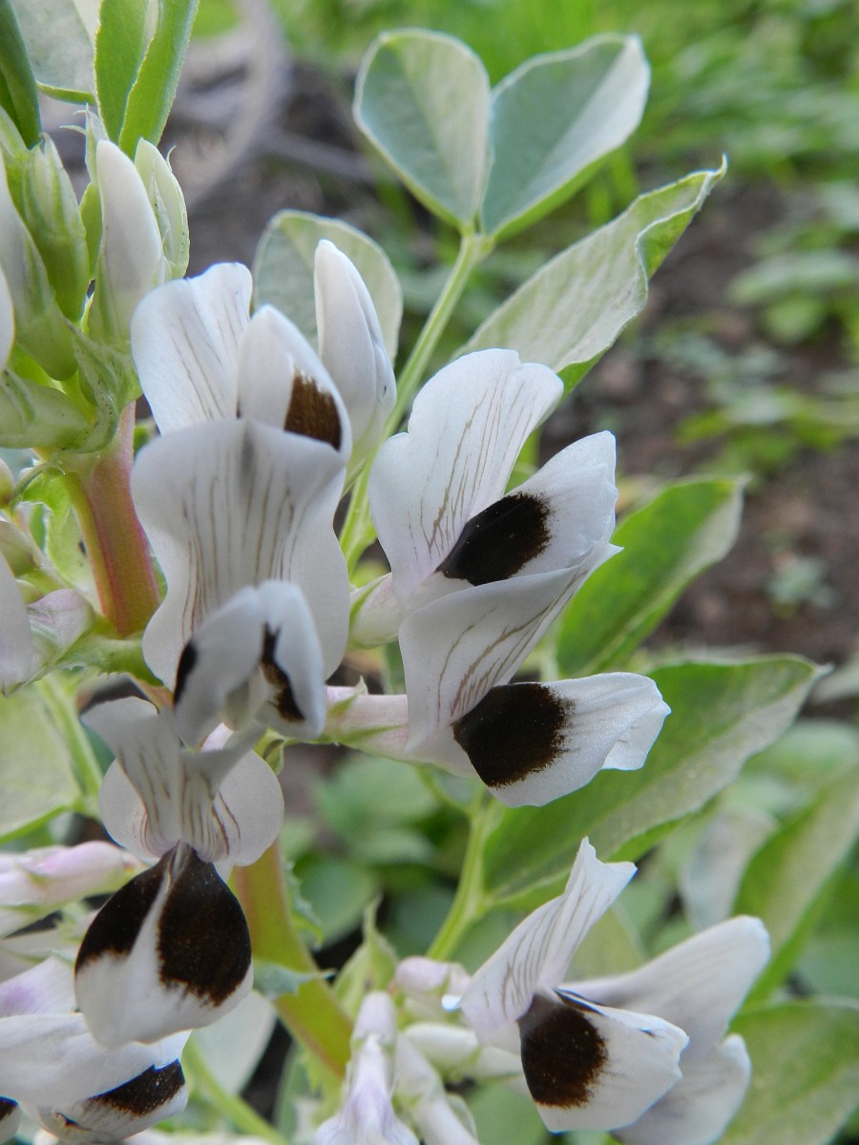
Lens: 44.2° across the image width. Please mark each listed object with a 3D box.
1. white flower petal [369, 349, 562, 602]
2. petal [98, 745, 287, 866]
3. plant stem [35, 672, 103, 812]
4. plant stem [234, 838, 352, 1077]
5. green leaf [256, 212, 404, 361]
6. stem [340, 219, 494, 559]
[{"bbox_3d":[0.005,-0.012,0.134,0.019,0.030,0.011,20,-4,-35],"label":"white flower petal"},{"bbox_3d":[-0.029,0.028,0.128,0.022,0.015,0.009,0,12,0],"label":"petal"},{"bbox_3d":[-0.056,0.027,0.165,0.004,0.023,0.004,-23,0,0],"label":"plant stem"},{"bbox_3d":[-0.019,0.055,0.148,0.009,0.034,0.009,-21,0,-5],"label":"plant stem"},{"bbox_3d":[-0.018,-0.050,0.190,0.026,0.030,0.008,-1,-6,12],"label":"green leaf"},{"bbox_3d":[-0.003,-0.027,0.168,0.004,0.057,0.004,22,-6,0],"label":"stem"}]

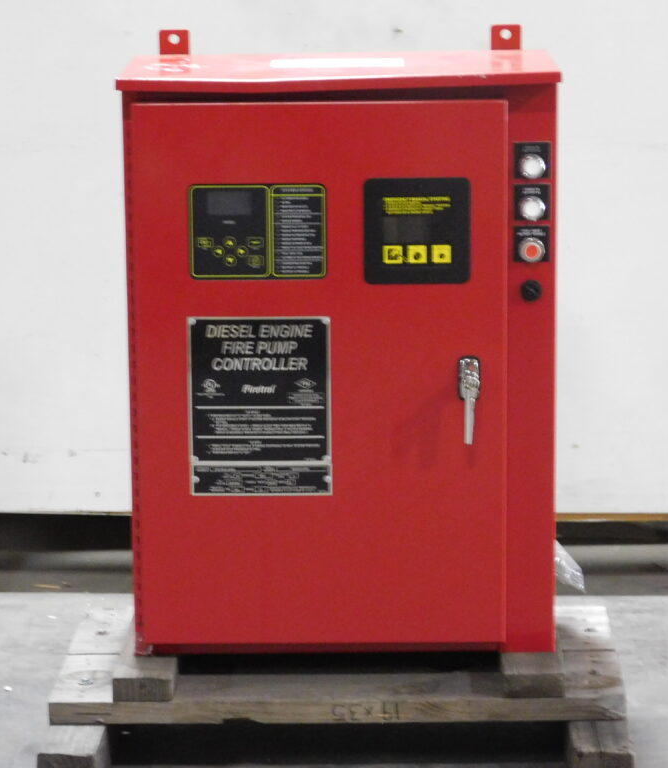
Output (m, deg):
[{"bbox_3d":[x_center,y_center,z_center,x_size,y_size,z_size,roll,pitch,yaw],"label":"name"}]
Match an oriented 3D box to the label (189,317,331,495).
[{"bbox_3d":[-0.112,0.036,4.124,0.218,0.280,0.008,0,12,1],"label":"label"}]

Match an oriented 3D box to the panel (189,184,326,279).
[{"bbox_3d":[-0.115,-0.228,4.065,0.209,0.144,0.012,0,12,1],"label":"panel"}]

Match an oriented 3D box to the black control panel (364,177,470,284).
[{"bbox_3d":[0.126,-0.229,4.060,0.160,0.161,0.012,0,12,1],"label":"black control panel"}]

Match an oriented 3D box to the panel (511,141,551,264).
[{"bbox_3d":[0.301,-0.271,4.067,0.057,0.185,0.032,0,12,1],"label":"panel"}]

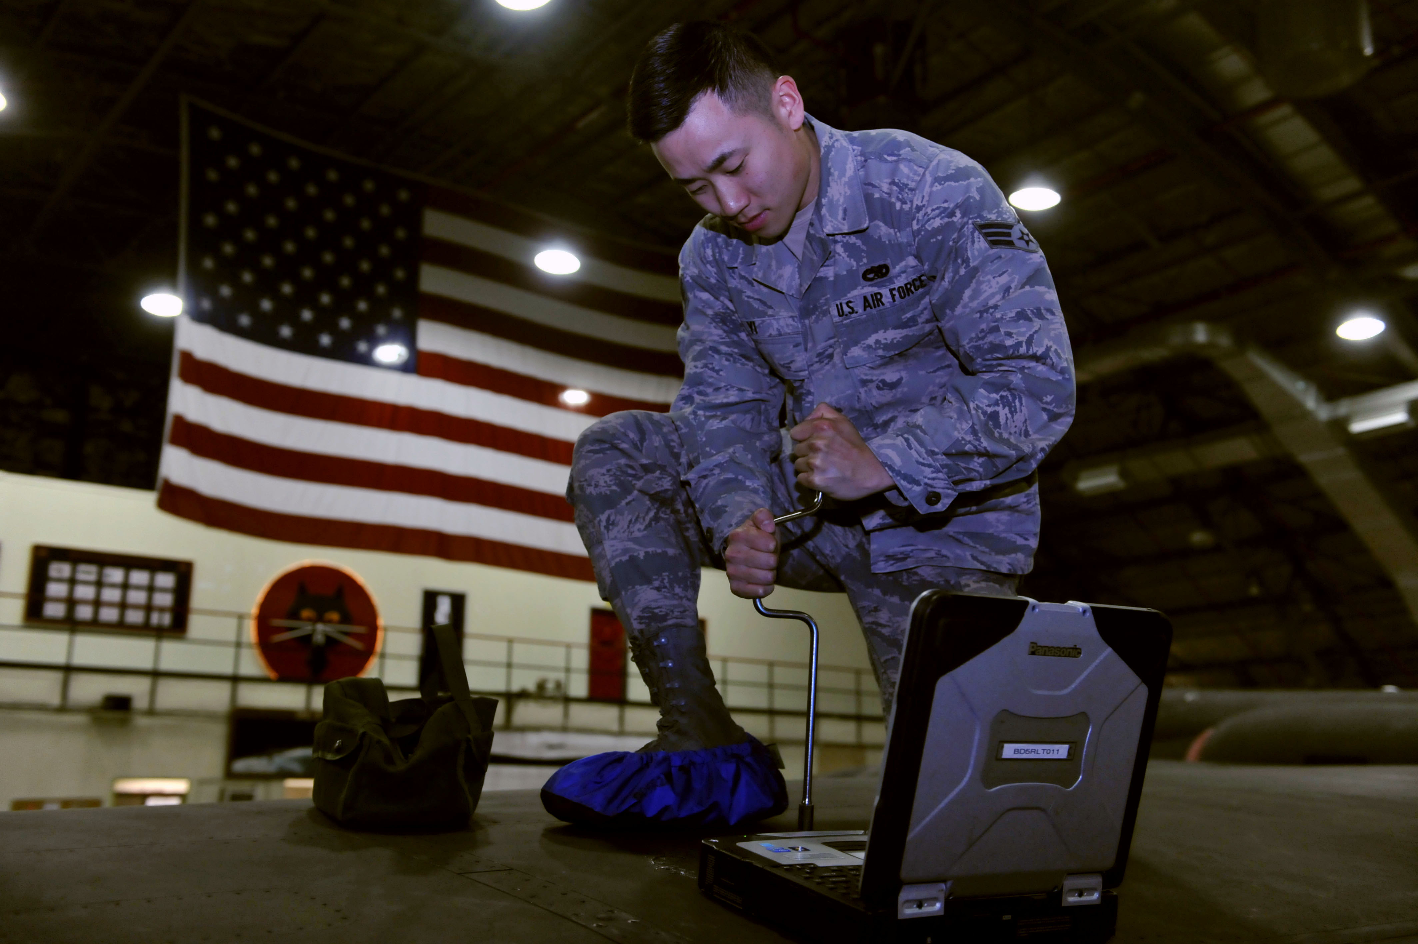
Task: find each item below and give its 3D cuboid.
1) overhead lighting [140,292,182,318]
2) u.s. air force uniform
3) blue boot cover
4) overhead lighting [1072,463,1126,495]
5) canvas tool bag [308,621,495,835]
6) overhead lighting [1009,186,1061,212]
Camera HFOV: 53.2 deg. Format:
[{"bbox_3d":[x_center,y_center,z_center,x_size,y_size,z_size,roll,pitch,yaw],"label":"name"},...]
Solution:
[{"bbox_3d":[-7.846,-2.446,20.410,0.620,0.260,0.620,0,-14,0],"label":"overhead lighting"},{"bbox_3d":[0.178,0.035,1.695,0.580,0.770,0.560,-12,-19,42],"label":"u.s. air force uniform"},{"bbox_3d":[-0.052,0.373,1.690,0.315,0.110,0.130,10,-16,-33],"label":"blue boot cover"},{"bbox_3d":[6.072,0.120,22.000,0.300,0.310,0.780,10,-17,-34],"label":"overhead lighting"},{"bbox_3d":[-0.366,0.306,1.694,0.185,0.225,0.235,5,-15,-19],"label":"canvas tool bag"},{"bbox_3d":[3.839,-3.262,16.709,0.600,0.260,0.600,0,-14,0],"label":"overhead lighting"}]

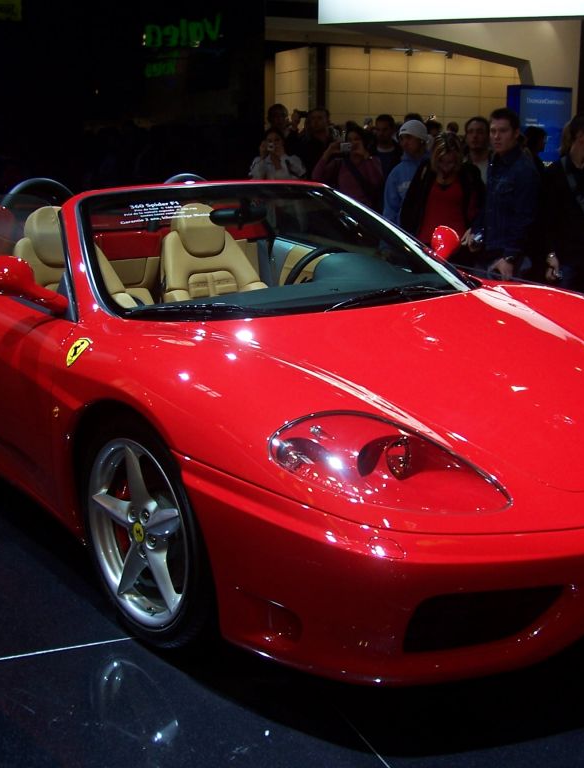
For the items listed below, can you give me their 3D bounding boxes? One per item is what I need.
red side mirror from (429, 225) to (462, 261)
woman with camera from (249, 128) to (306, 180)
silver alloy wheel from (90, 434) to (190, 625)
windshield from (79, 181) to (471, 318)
[{"bbox_3d":[0.635,-0.541,4.082,0.230,0.175,0.200,-9,16,-37],"label":"red side mirror"},{"bbox_3d":[-0.130,-1.162,7.883,0.500,1.630,0.380,1,13,2],"label":"woman with camera"},{"bbox_3d":[-0.314,0.364,2.580,0.200,0.489,0.489,-9,16,-37],"label":"silver alloy wheel"},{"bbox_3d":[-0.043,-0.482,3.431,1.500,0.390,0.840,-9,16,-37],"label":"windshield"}]

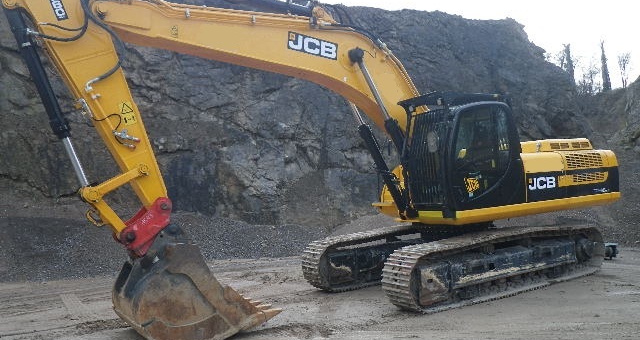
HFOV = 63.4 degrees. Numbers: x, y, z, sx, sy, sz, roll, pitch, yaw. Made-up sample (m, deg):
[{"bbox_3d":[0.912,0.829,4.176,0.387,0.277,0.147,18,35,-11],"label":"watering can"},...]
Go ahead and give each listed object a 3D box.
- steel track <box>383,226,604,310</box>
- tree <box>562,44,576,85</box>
[{"bbox_3d":[3.295,1.640,9.210,4.980,0.980,0.610,-2,-4,-31],"label":"steel track"},{"bbox_3d":[34.700,-14.673,72.000,1.947,6.119,1.900,-4,-3,0],"label":"tree"}]

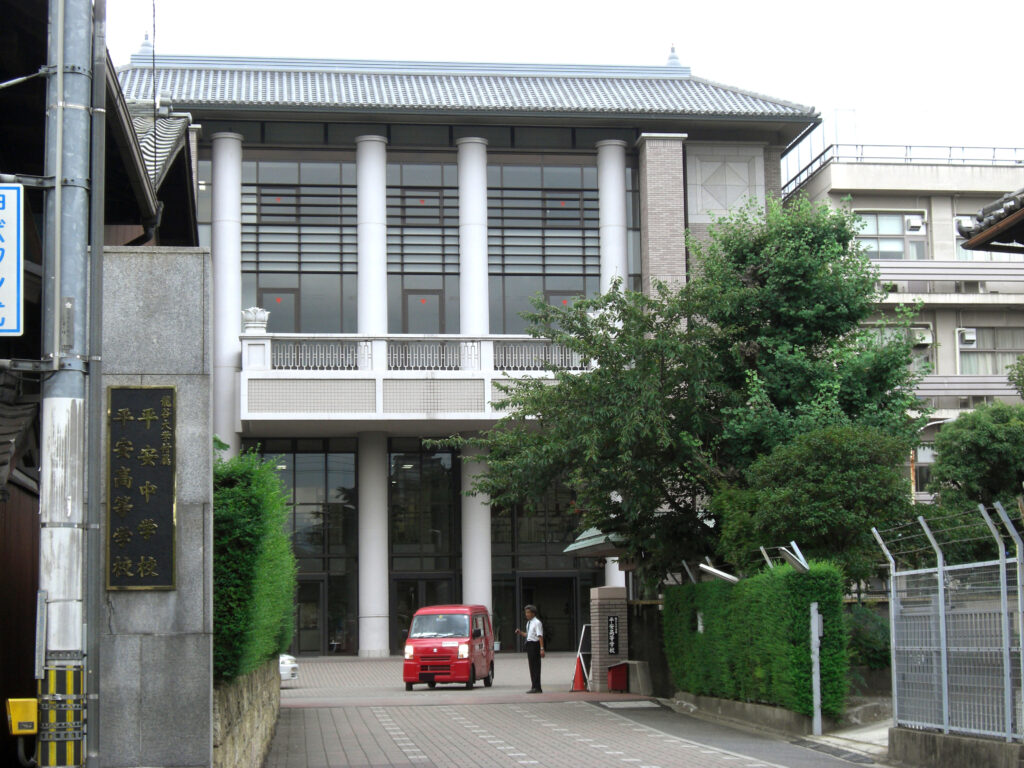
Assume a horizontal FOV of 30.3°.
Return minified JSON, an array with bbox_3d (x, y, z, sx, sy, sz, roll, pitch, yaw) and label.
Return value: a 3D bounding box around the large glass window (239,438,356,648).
[{"bbox_3d":[-6.892,5.183,61.398,3.804,6.983,0.200,0,-6,-8],"label":"large glass window"}]

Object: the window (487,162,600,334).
[{"bbox_3d":[1.057,-4.497,63.546,3.870,5.992,0.200,0,-6,-8],"label":"window"}]

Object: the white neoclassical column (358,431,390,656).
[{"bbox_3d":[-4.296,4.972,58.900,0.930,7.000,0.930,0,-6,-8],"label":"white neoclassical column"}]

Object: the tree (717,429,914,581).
[{"bbox_3d":[6.566,3.611,40.881,4.000,5.490,3.700,0,-6,-8],"label":"tree"}]

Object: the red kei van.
[{"bbox_3d":[-1.366,5.791,41.871,1.475,1.860,3.395,-2,-6,9],"label":"red kei van"}]

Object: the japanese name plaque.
[{"bbox_3d":[-2.231,0.629,11.400,0.410,1.230,0.050,0,-6,-8],"label":"japanese name plaque"}]

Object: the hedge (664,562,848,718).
[{"bbox_3d":[3.572,3.853,29.088,0.700,2.100,8.000,0,-6,-8],"label":"hedge"}]

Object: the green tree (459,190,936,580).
[{"bbox_3d":[3.965,1.130,43.165,10.000,10.990,7.800,0,-6,-8],"label":"green tree"}]

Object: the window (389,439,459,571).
[{"bbox_3d":[-2.869,3.959,62.073,2.367,4.357,0.200,0,-6,-8],"label":"window"}]

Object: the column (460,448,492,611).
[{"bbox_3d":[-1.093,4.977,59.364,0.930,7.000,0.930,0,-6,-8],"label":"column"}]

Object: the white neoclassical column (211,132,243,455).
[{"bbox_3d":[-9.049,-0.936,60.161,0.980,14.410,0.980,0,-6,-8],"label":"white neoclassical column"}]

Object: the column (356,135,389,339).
[{"bbox_3d":[-4.493,-4.667,61.189,0.980,6.903,0.980,0,-6,-8],"label":"column"}]

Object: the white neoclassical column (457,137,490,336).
[{"bbox_3d":[-1.237,-4.659,61.623,0.980,6.870,0.980,0,-6,-8],"label":"white neoclassical column"}]

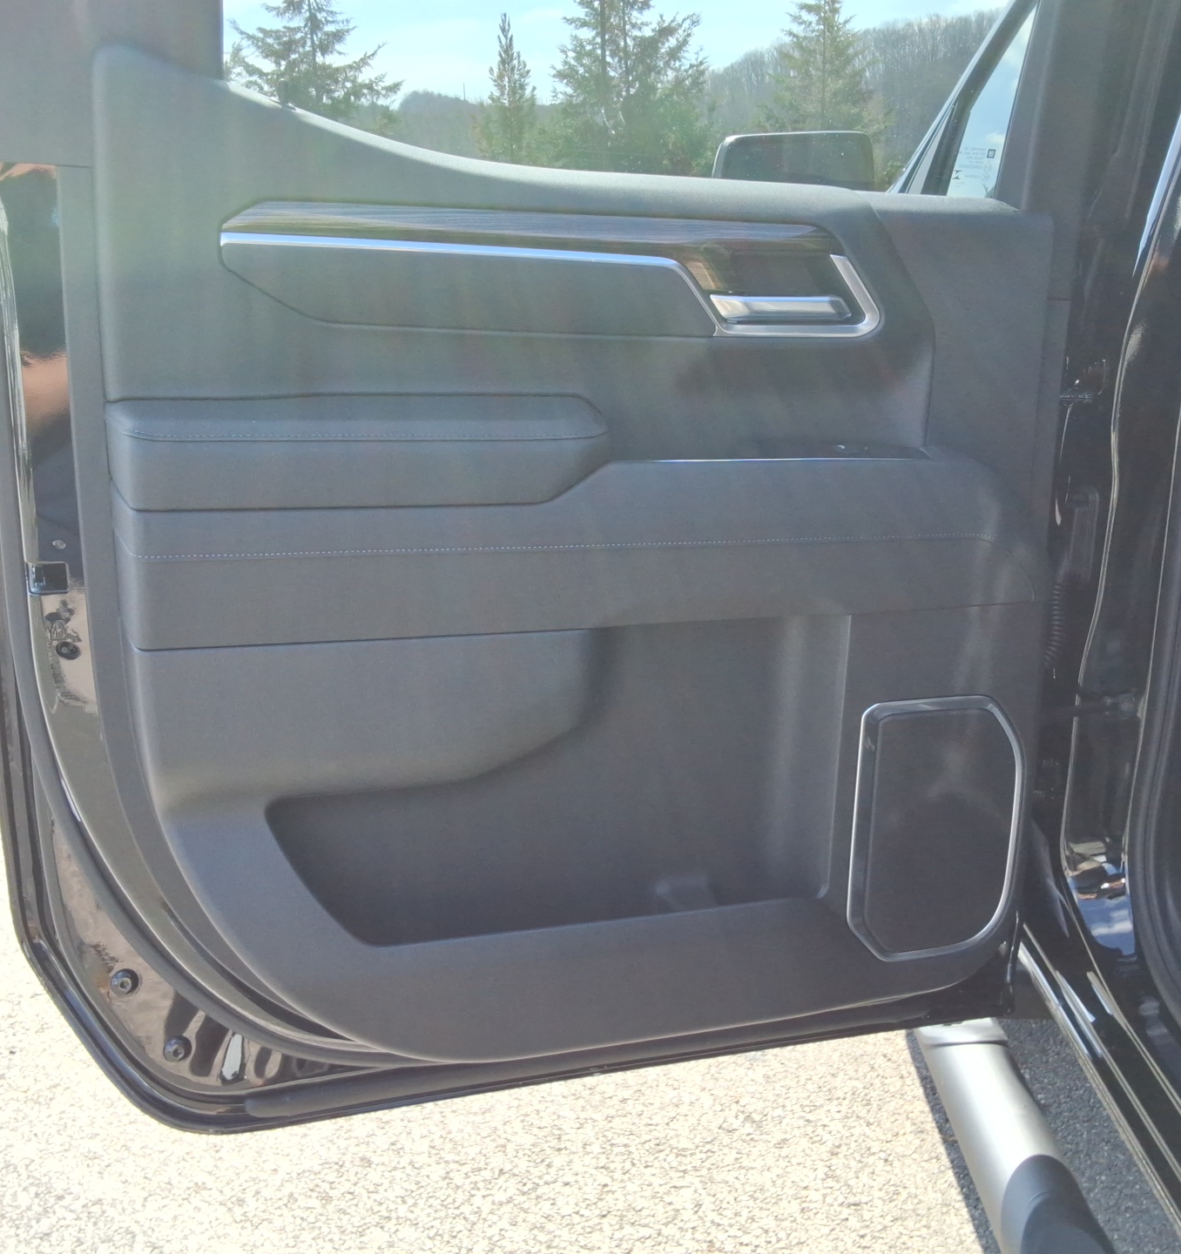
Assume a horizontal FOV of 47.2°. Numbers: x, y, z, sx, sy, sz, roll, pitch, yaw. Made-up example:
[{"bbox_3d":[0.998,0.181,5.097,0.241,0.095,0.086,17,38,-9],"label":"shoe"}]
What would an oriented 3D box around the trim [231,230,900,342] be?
[{"bbox_3d":[-0.012,-0.303,1.217,0.618,0.078,0.035,-3,16,-17],"label":"trim"}]

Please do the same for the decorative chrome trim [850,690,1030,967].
[{"bbox_3d":[0.384,0.224,1.493,0.213,0.310,0.025,-3,16,-17],"label":"decorative chrome trim"}]

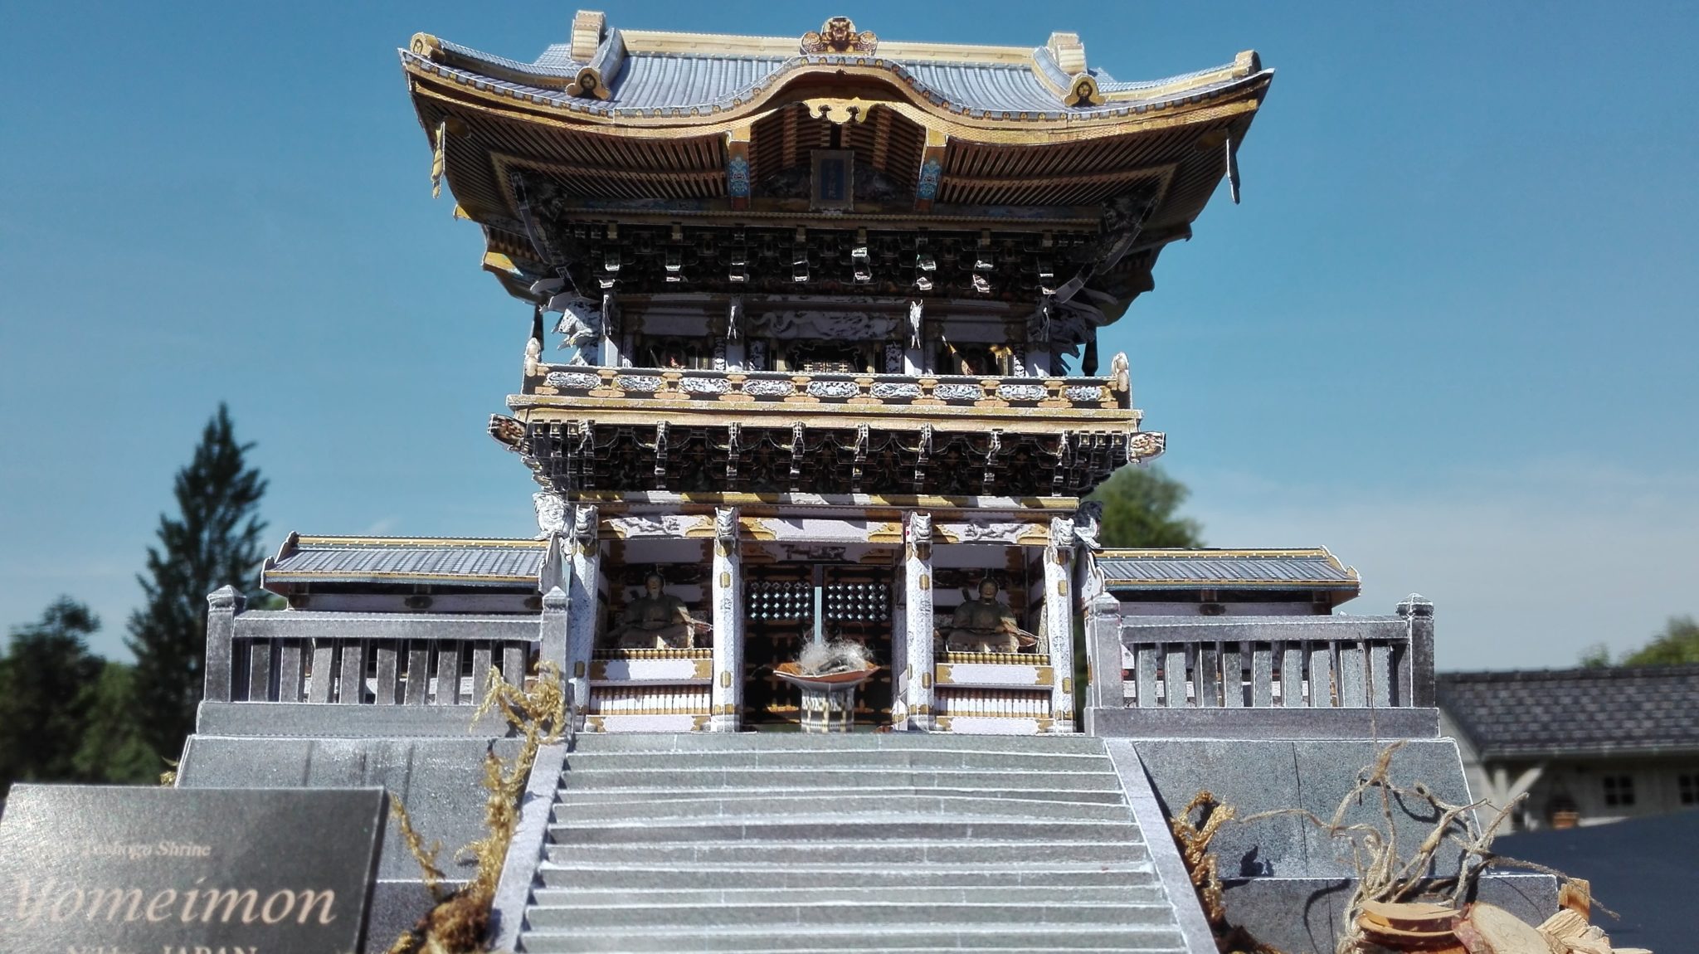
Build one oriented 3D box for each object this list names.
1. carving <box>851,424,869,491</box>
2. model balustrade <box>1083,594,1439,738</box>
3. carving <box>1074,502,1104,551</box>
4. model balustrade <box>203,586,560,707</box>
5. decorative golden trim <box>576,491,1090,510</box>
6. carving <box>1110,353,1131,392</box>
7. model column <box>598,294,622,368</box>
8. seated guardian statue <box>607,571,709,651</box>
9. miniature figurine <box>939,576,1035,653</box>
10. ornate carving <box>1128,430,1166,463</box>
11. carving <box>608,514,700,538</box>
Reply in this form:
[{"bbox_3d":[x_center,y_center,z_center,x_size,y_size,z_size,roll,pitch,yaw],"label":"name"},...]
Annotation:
[{"bbox_3d":[0.003,-0.006,0.359,0.004,0.018,0.014,1,-12,-5],"label":"carving"},{"bbox_3d":[0.119,0.055,0.355,0.100,0.040,0.011,1,-11,-4],"label":"model balustrade"},{"bbox_3d":[0.073,0.015,0.373,0.009,0.015,0.006,1,-12,-5],"label":"carving"},{"bbox_3d":[-0.128,0.047,0.339,0.093,0.032,0.009,1,-11,-4],"label":"model balustrade"},{"bbox_3d":[-0.007,0.008,0.404,0.170,0.004,0.006,1,-11,-4],"label":"decorative golden trim"},{"bbox_3d":[0.081,-0.031,0.365,0.005,0.013,0.005,1,-12,-5],"label":"carving"},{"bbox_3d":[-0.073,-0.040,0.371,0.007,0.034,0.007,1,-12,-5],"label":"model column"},{"bbox_3d":[-0.065,0.046,0.419,0.033,0.025,0.014,1,-11,-4],"label":"seated guardian statue"},{"bbox_3d":[0.043,0.043,0.371,0.028,0.022,0.011,1,-12,-5],"label":"miniature figurine"},{"bbox_3d":[0.097,-0.010,0.398,0.010,0.009,0.006,1,-11,-4],"label":"ornate carving"},{"bbox_3d":[-0.057,0.014,0.357,0.027,0.007,0.002,1,-12,-5],"label":"carving"}]

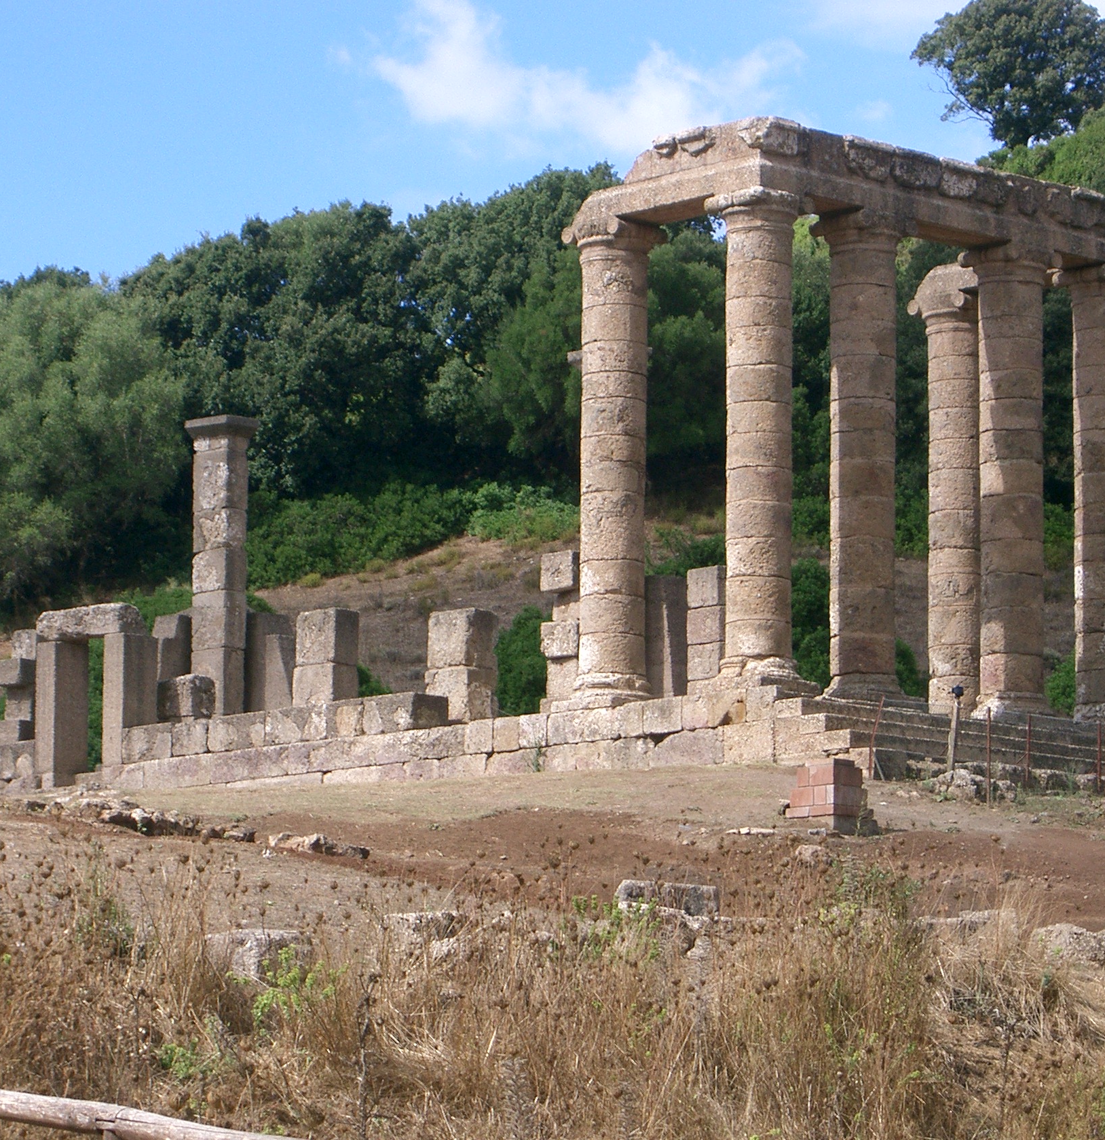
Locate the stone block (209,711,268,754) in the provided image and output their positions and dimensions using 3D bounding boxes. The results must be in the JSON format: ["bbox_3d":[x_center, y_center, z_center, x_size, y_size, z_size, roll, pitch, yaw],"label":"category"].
[{"bbox_3d":[-4.965,2.737,85.376,0.720,0.595,1.466,8,-12,-42],"label":"stone block"}]

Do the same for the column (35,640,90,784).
[{"bbox_3d":[-8.123,2.396,85.110,0.700,2.370,0.520,8,-11,-43],"label":"column"}]

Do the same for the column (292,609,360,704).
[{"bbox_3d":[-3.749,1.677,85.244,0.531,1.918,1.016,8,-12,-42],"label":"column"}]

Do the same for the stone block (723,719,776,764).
[{"bbox_3d":[3.155,2.620,76.566,0.650,0.622,1.093,8,-12,-42],"label":"stone block"}]

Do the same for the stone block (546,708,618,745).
[{"bbox_3d":[0.641,2.396,77.574,0.547,0.425,1.512,8,-12,-43],"label":"stone block"}]

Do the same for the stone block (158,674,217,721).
[{"bbox_3d":[-5.970,2.135,84.073,0.520,0.680,0.880,8,-11,-43],"label":"stone block"}]

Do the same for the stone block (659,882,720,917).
[{"bbox_3d":[1.160,3.263,50.423,0.783,0.293,0.500,8,-12,-42],"label":"stone block"}]

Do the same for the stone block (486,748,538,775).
[{"bbox_3d":[-0.382,3.029,80.325,0.650,0.345,1.190,8,-12,-42],"label":"stone block"}]

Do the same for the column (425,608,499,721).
[{"bbox_3d":[-1.380,1.626,79.468,0.600,1.930,0.980,8,-11,-43],"label":"column"}]

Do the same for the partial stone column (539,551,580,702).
[{"bbox_3d":[0.344,1.017,80.783,0.700,2.507,0.831,8,-12,-42],"label":"partial stone column"}]

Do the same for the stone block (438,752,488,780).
[{"bbox_3d":[-1.182,3.090,79.386,0.547,0.419,1.086,8,-12,-43],"label":"stone block"}]

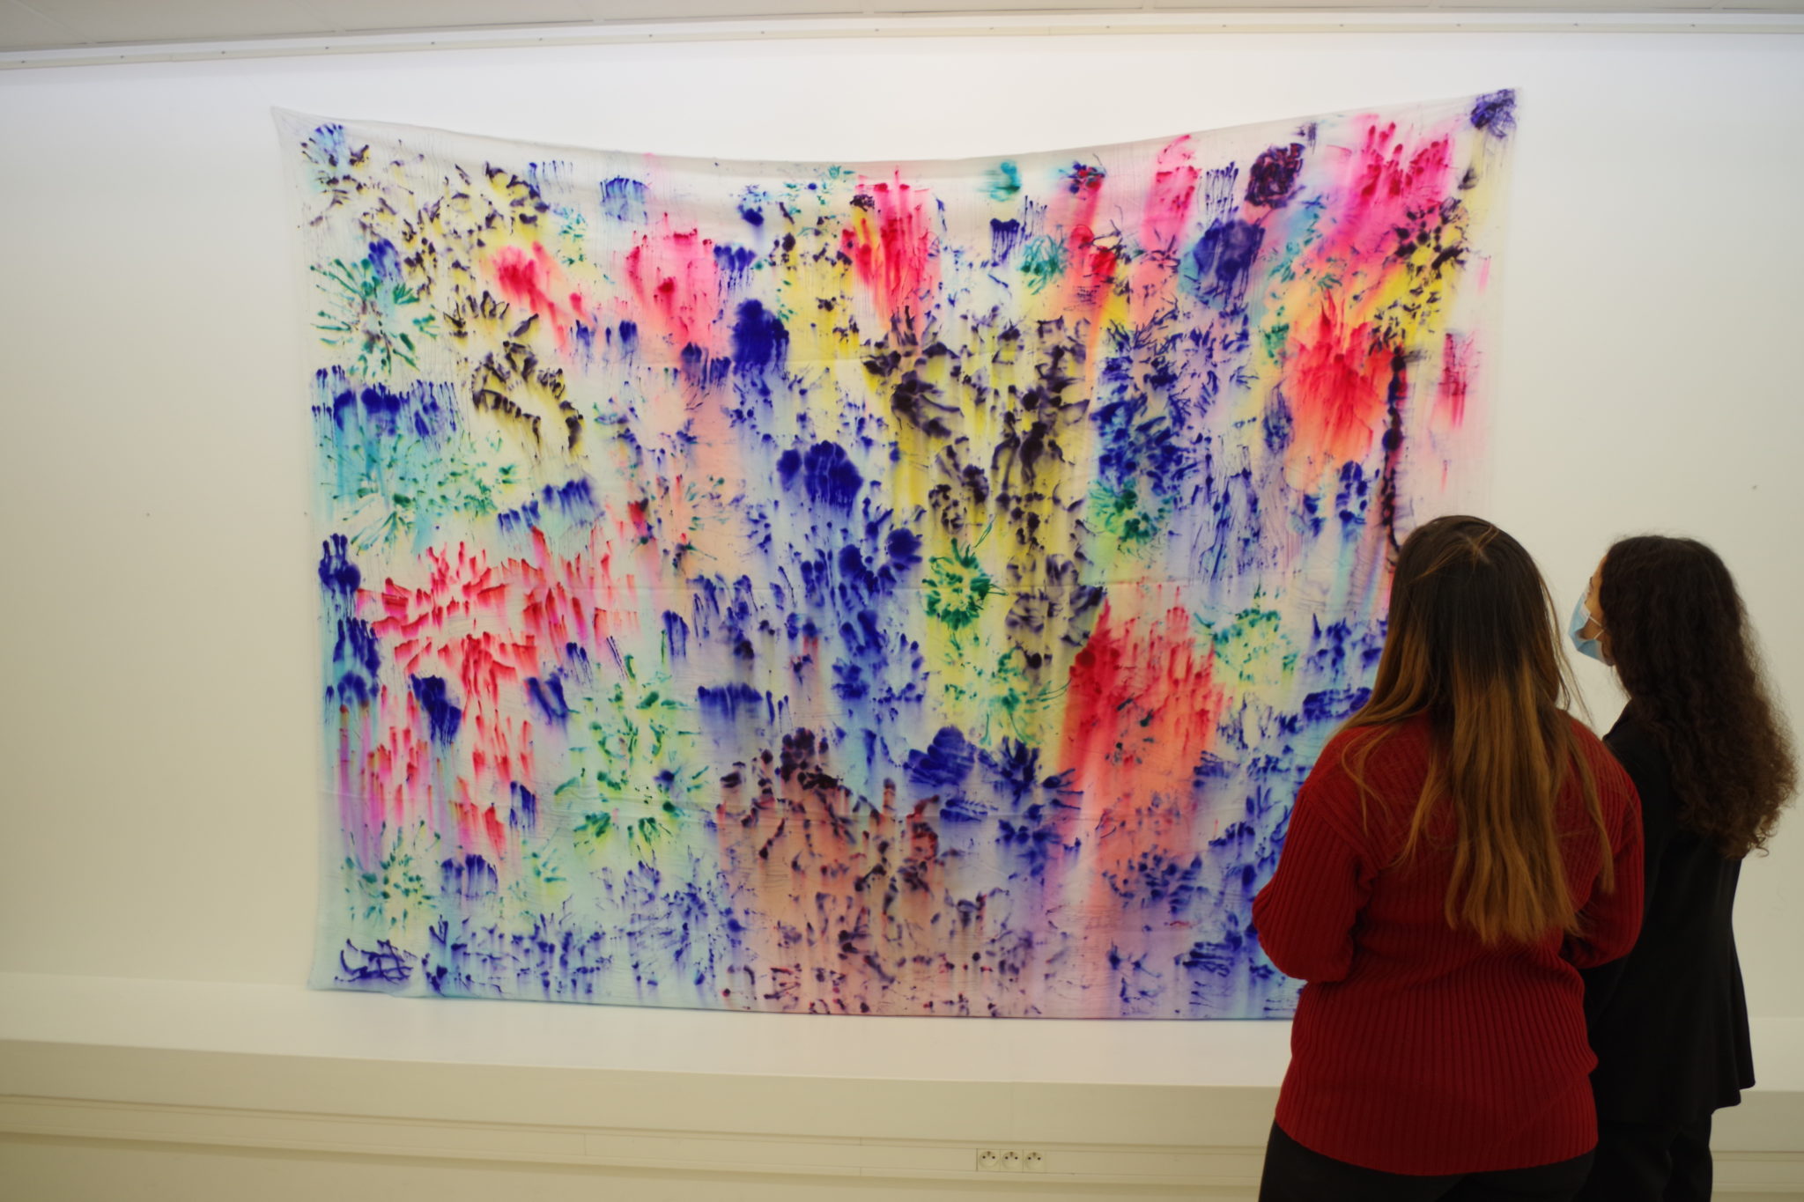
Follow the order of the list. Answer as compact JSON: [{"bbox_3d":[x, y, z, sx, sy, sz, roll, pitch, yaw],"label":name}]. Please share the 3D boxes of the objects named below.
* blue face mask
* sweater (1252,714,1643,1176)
[{"bbox_3d":[1.093,0.051,2.135,0.130,0.112,0.082,-2,12,-38],"label":"blue face mask"},{"bbox_3d":[0.726,0.413,1.806,0.500,0.575,0.350,1,3,9],"label":"sweater"}]

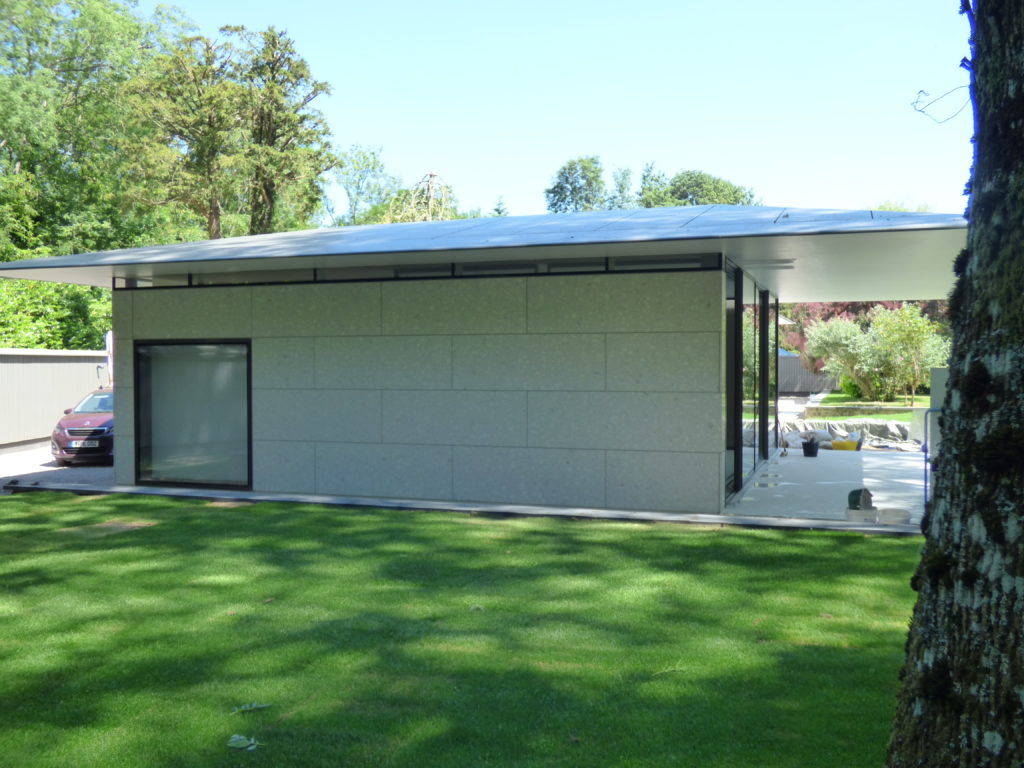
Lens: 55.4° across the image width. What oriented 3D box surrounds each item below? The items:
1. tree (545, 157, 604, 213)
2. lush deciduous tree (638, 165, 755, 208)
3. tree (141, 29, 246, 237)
[{"bbox_3d":[3.093,-5.219,48.147,3.600,11.940,3.600,0,1,0],"label":"tree"},{"bbox_3d":[8.712,-4.758,46.137,5.700,11.080,5.700,0,1,0],"label":"lush deciduous tree"},{"bbox_3d":[-11.071,-5.551,34.165,4.200,13.390,4.200,0,1,0],"label":"tree"}]

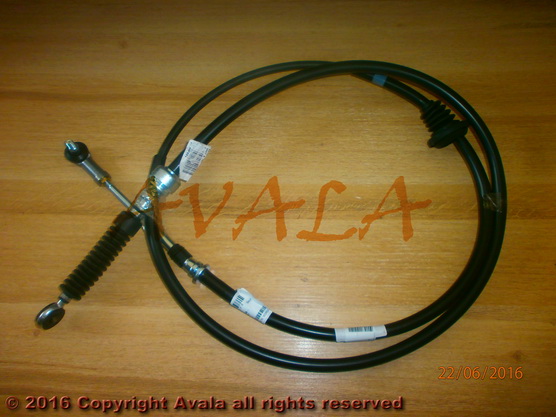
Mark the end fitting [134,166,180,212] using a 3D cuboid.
[{"bbox_3d":[-0.142,-0.020,0.502,0.032,0.032,0.055,38,81,13],"label":"end fitting"}]

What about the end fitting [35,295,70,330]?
[{"bbox_3d":[-0.274,0.126,0.531,0.013,0.030,0.041,34,76,21],"label":"end fitting"}]

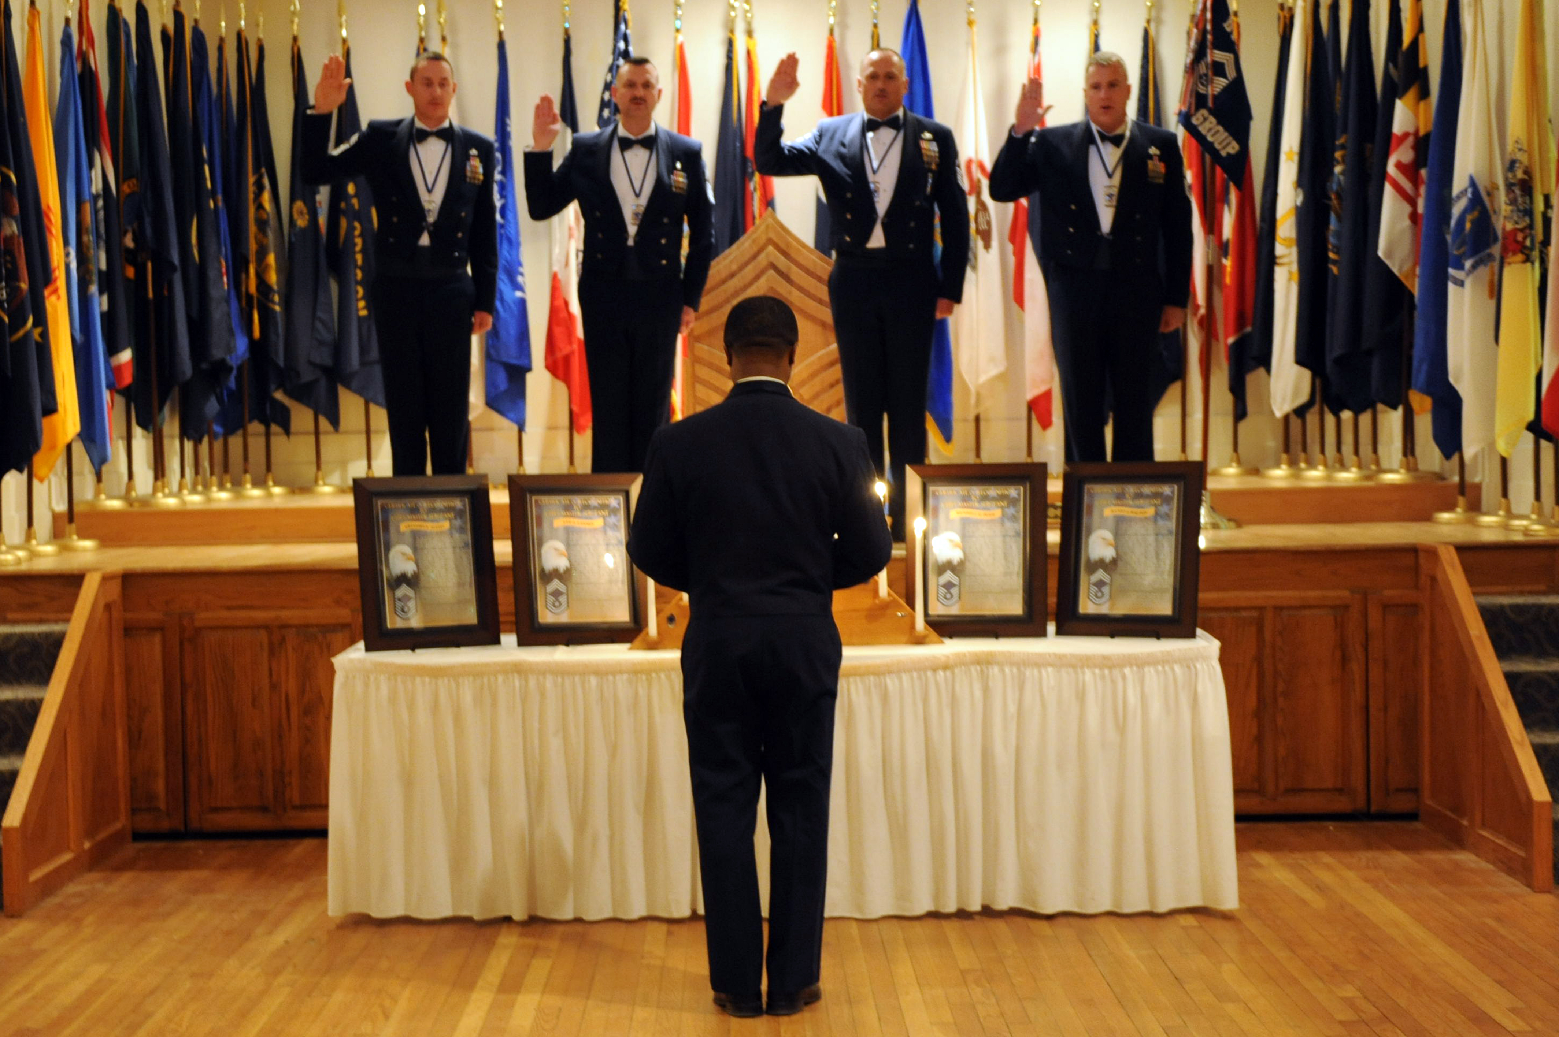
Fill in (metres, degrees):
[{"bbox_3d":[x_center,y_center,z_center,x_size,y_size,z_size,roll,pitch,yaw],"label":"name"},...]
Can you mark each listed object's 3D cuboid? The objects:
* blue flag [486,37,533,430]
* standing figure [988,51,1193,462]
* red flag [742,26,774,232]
[{"bbox_3d":[-1.265,-1.342,8.101,0.240,1.850,0.200,-1,4,-1],"label":"blue flag"},{"bbox_3d":[1.138,-0.822,6.329,0.710,1.770,0.390,-1,4,5],"label":"standing figure"},{"bbox_3d":[-0.080,-1.406,8.126,0.240,1.810,0.200,-1,4,-1],"label":"red flag"}]

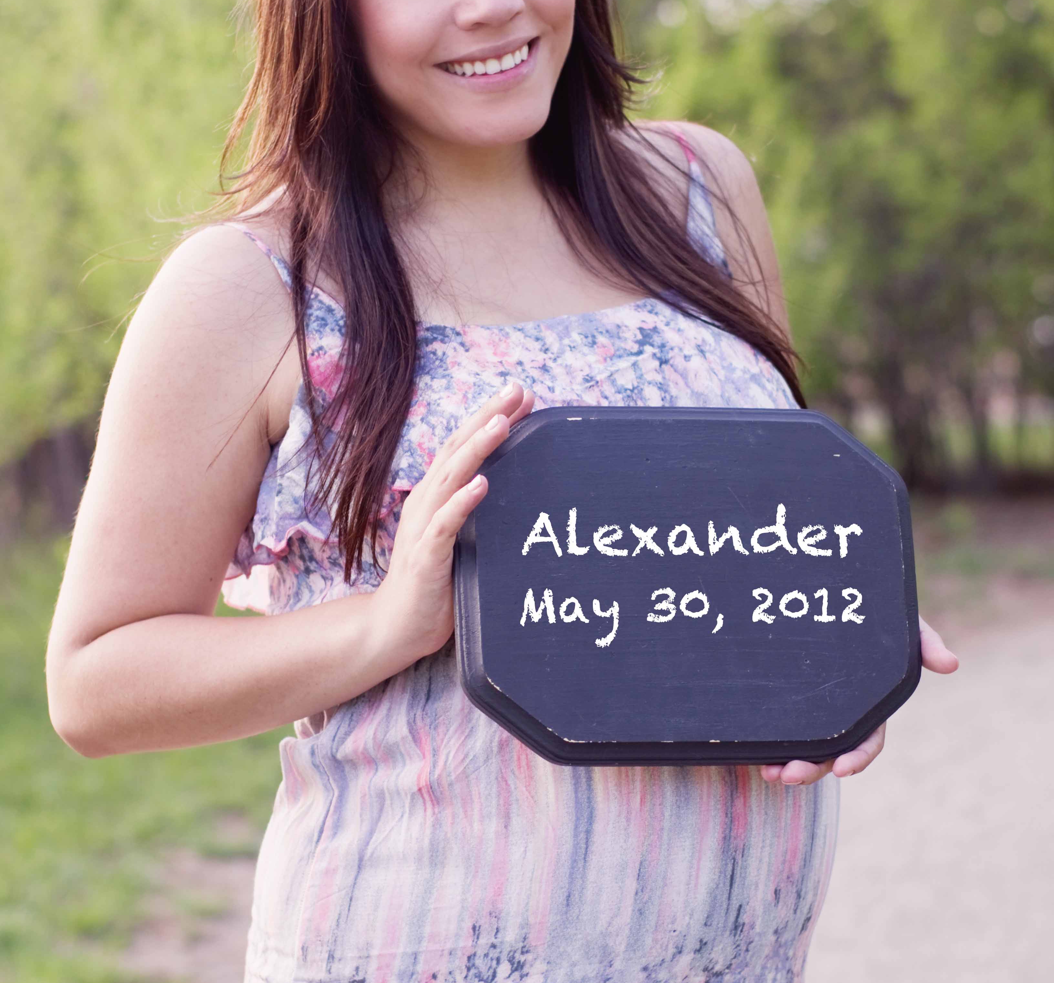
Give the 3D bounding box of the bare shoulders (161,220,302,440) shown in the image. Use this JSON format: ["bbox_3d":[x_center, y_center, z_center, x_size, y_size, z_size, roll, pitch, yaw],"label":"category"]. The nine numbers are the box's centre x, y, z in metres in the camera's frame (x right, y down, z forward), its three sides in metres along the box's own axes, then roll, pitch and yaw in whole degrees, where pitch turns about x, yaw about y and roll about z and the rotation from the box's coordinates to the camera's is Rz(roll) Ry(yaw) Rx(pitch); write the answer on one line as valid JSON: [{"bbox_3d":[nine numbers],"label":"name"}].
[{"bbox_3d":[-0.169,-0.092,1.900,0.090,0.138,0.105,-1,2,-25],"label":"bare shoulders"}]

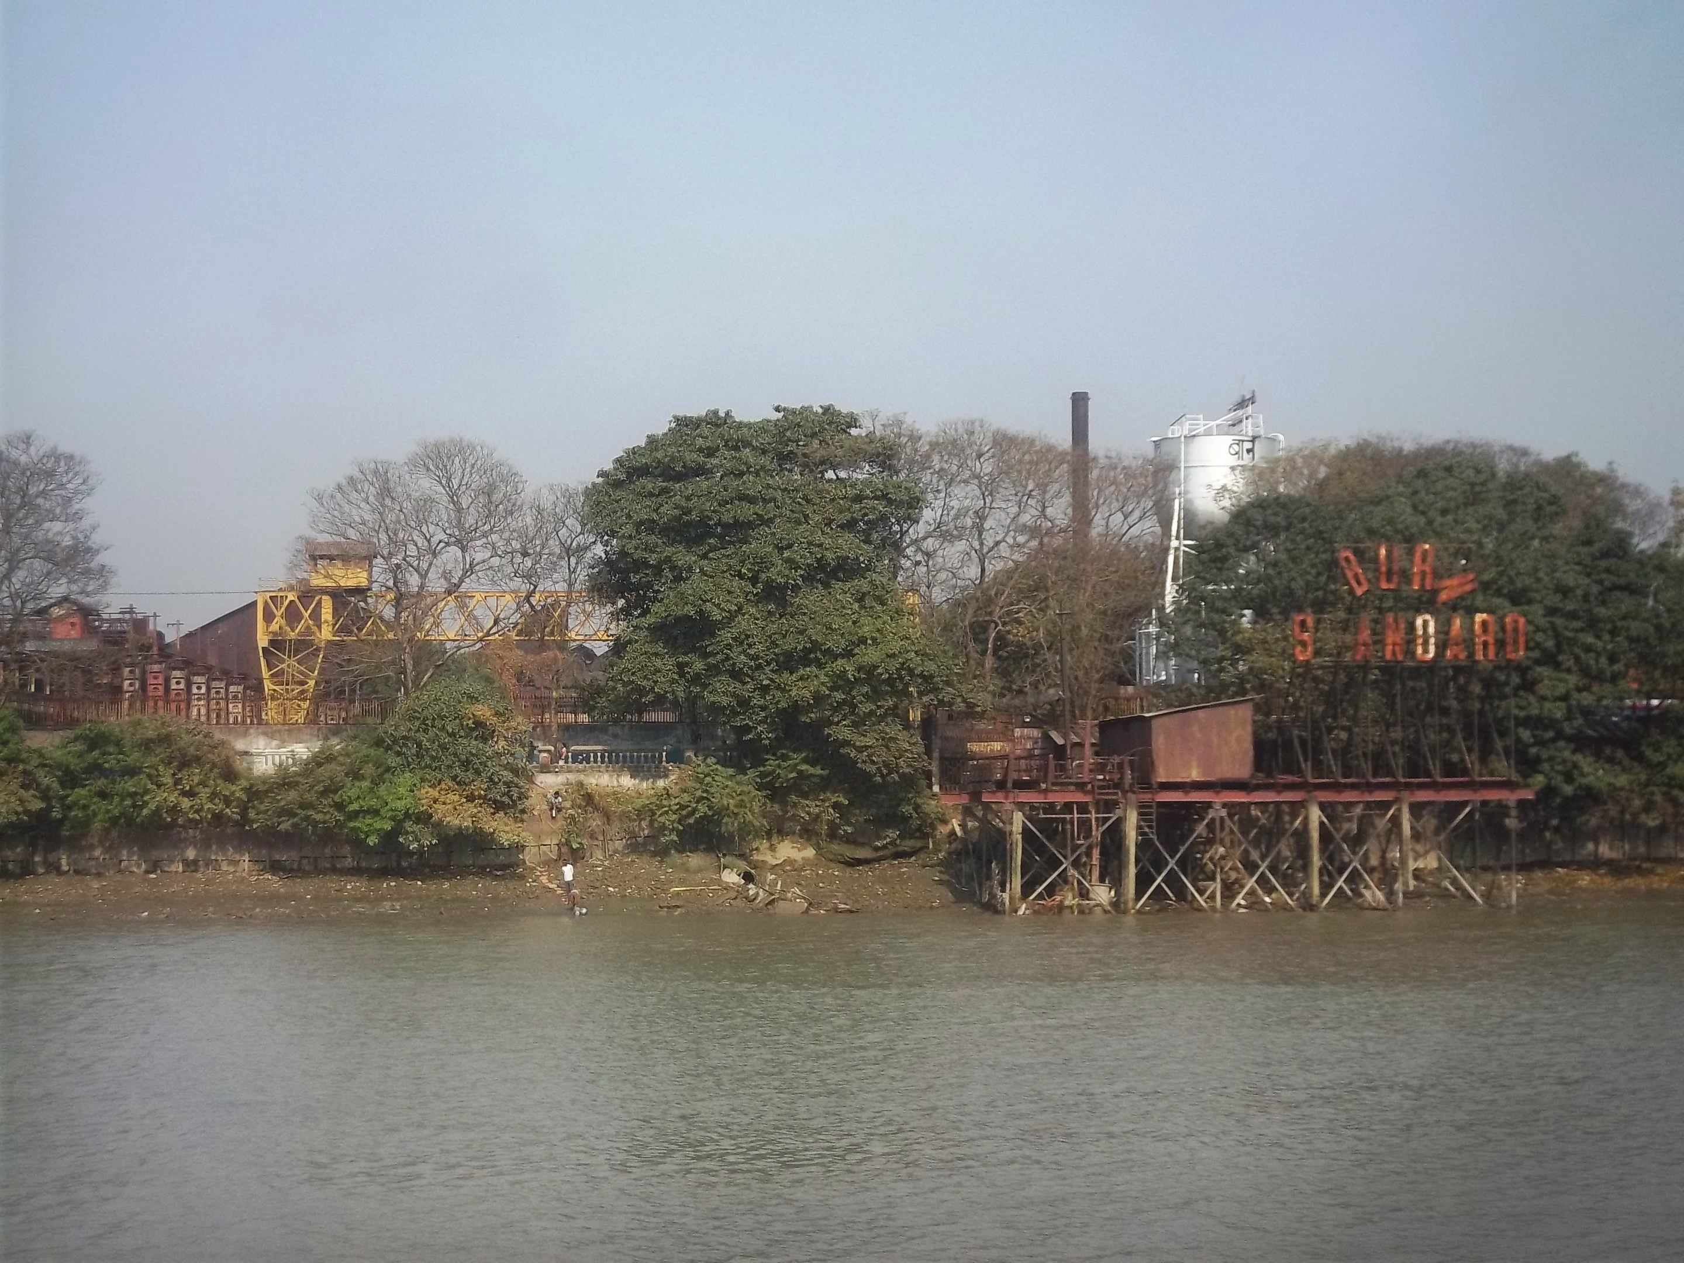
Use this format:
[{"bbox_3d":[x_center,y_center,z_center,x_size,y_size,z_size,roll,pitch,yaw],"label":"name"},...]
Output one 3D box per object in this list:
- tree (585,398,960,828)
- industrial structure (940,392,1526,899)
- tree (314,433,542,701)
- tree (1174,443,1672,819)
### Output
[{"bbox_3d":[-2.747,-0.340,149.000,15.000,17.300,13.000,0,-2,0],"label":"tree"},{"bbox_3d":[15.151,0.789,145.000,22.800,20.200,9.500,0,-2,-6],"label":"industrial structure"},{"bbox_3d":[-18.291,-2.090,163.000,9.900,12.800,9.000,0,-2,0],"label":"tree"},{"bbox_3d":[24.042,0.243,154.000,20.300,15.300,14.000,0,-2,0],"label":"tree"}]

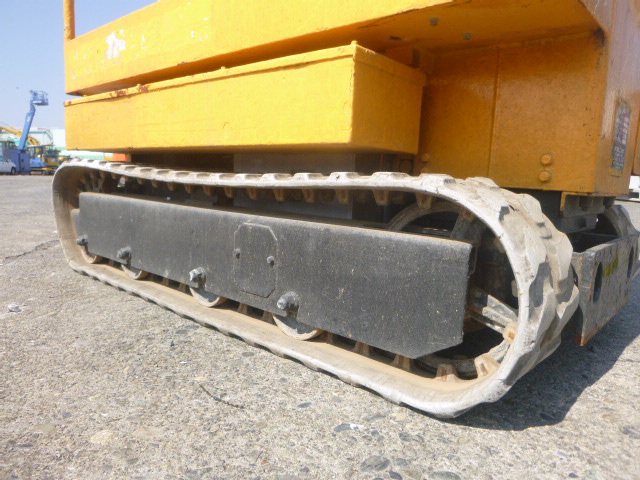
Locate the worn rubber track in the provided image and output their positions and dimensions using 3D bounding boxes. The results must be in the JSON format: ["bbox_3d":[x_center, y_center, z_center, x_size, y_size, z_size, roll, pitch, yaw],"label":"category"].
[{"bbox_3d":[-0.312,-0.009,1.413,1.951,0.427,0.266,9,9,41],"label":"worn rubber track"}]

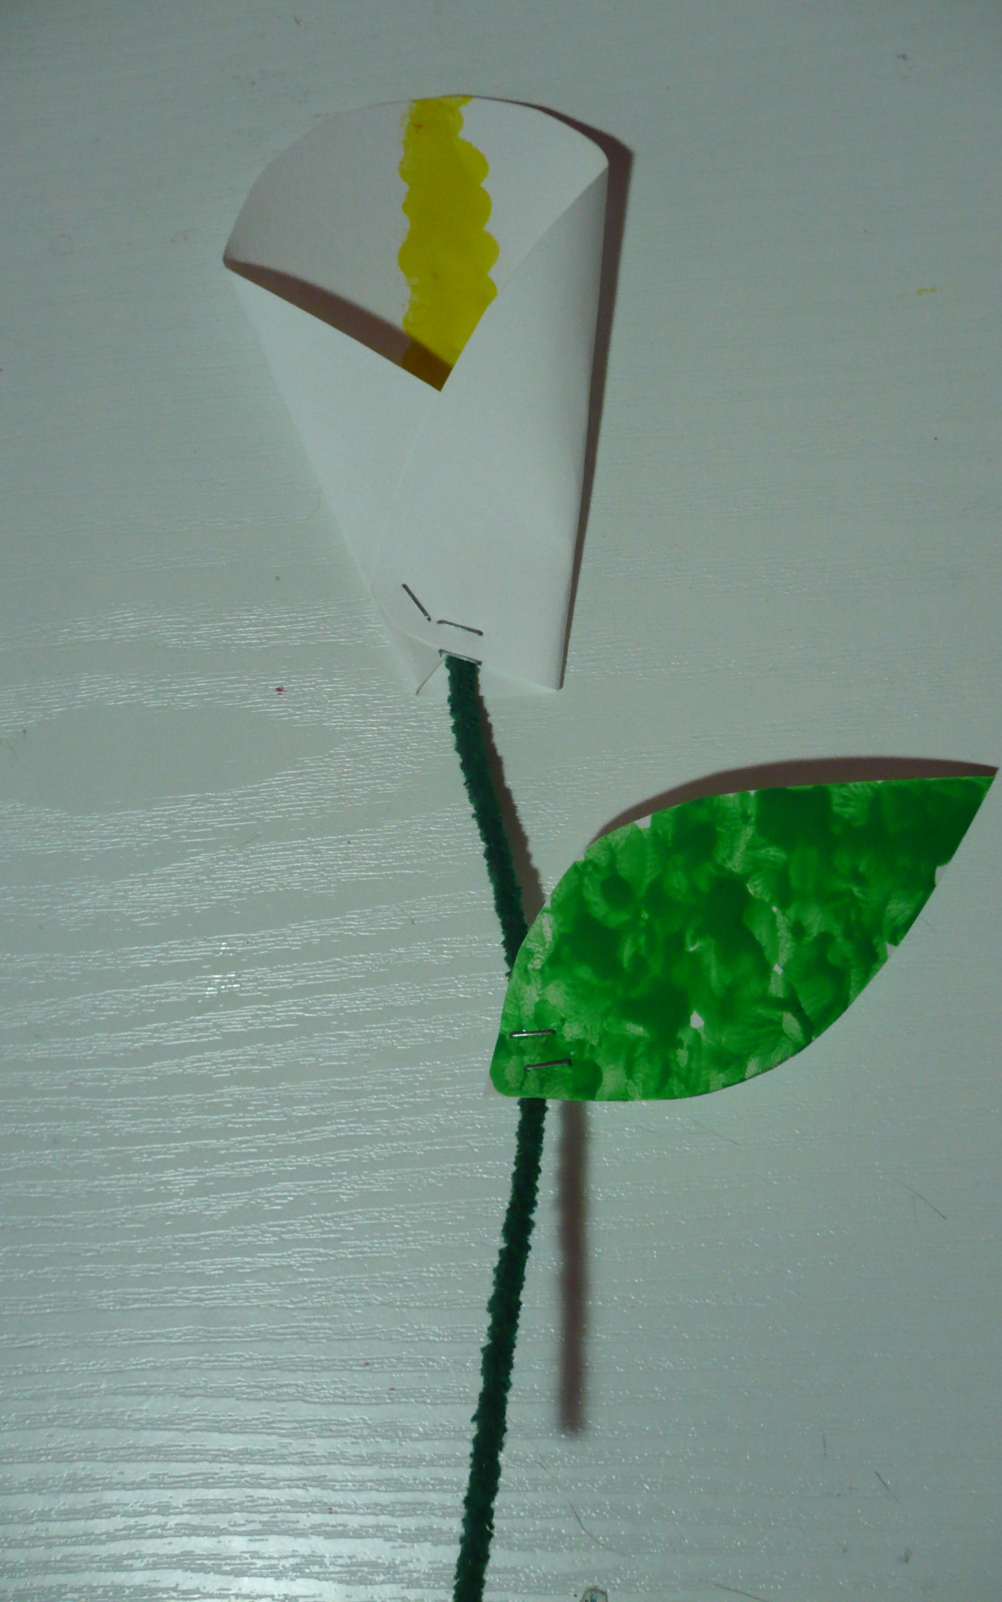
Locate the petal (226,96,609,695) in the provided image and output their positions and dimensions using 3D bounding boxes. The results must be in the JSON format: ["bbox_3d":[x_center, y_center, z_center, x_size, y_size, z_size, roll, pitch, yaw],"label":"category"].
[{"bbox_3d":[-0.023,-0.110,0.437,0.104,0.024,0.162,-3,87,0],"label":"petal"}]

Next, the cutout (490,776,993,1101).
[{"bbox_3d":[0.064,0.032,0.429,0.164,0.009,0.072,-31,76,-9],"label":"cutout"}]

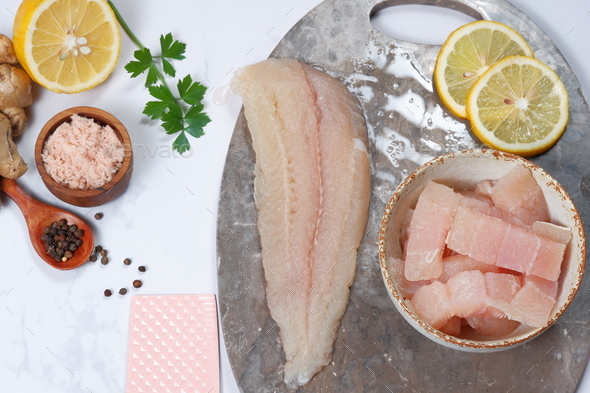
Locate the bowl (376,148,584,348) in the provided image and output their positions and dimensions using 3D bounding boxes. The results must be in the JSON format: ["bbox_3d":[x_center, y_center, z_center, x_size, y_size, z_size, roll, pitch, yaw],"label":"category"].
[{"bbox_3d":[0.114,0.039,0.970,0.125,0.056,0.125,0,73,0],"label":"bowl"}]

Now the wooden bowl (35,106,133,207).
[{"bbox_3d":[-0.135,-0.024,1.008,0.062,0.035,0.062,0,73,0],"label":"wooden bowl"}]

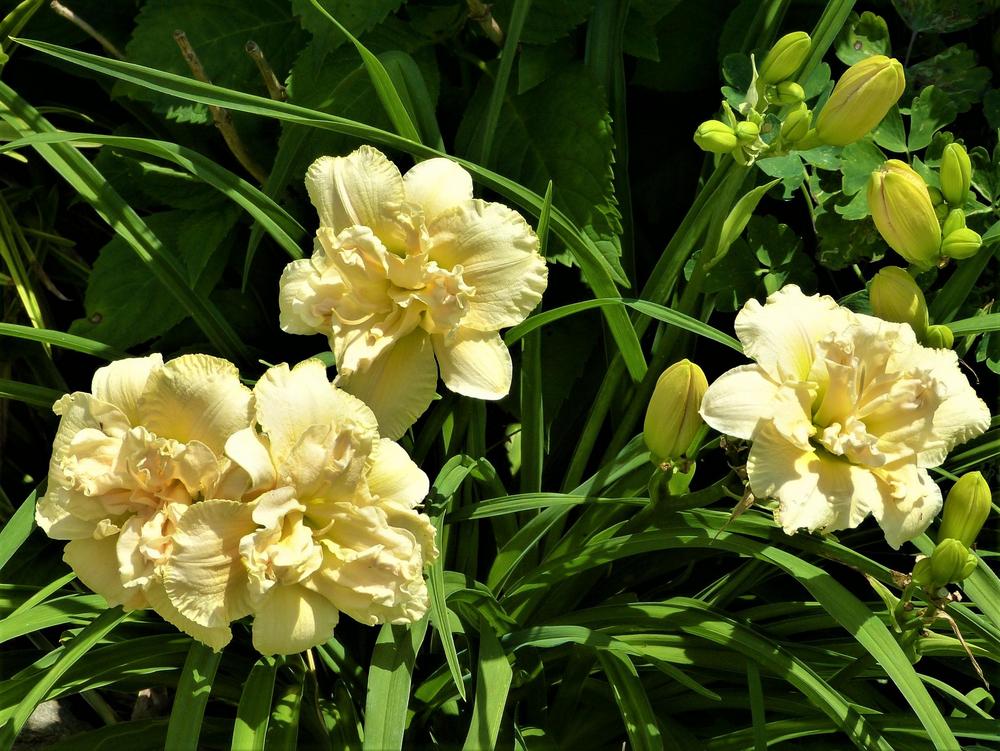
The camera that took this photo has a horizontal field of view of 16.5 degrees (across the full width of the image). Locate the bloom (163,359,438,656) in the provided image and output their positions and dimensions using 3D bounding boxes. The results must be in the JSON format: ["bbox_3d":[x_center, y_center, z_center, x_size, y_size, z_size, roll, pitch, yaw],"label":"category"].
[{"bbox_3d":[-0.095,0.063,1.630,0.132,0.080,0.138,-4,74,-6],"label":"bloom"}]

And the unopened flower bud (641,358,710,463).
[{"bbox_3d":[0.084,0.018,1.650,0.030,0.054,0.030,13,21,0],"label":"unopened flower bud"}]

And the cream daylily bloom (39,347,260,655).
[{"bbox_3d":[-0.169,0.061,1.660,0.120,0.080,0.136,12,77,18],"label":"cream daylily bloom"}]

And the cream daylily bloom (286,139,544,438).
[{"bbox_3d":[-0.043,-0.041,1.690,0.132,0.080,0.140,-1,74,-1],"label":"cream daylily bloom"}]

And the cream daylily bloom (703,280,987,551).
[{"bbox_3d":[0.165,0.019,1.640,0.134,0.080,0.125,-10,73,-16],"label":"cream daylily bloom"}]

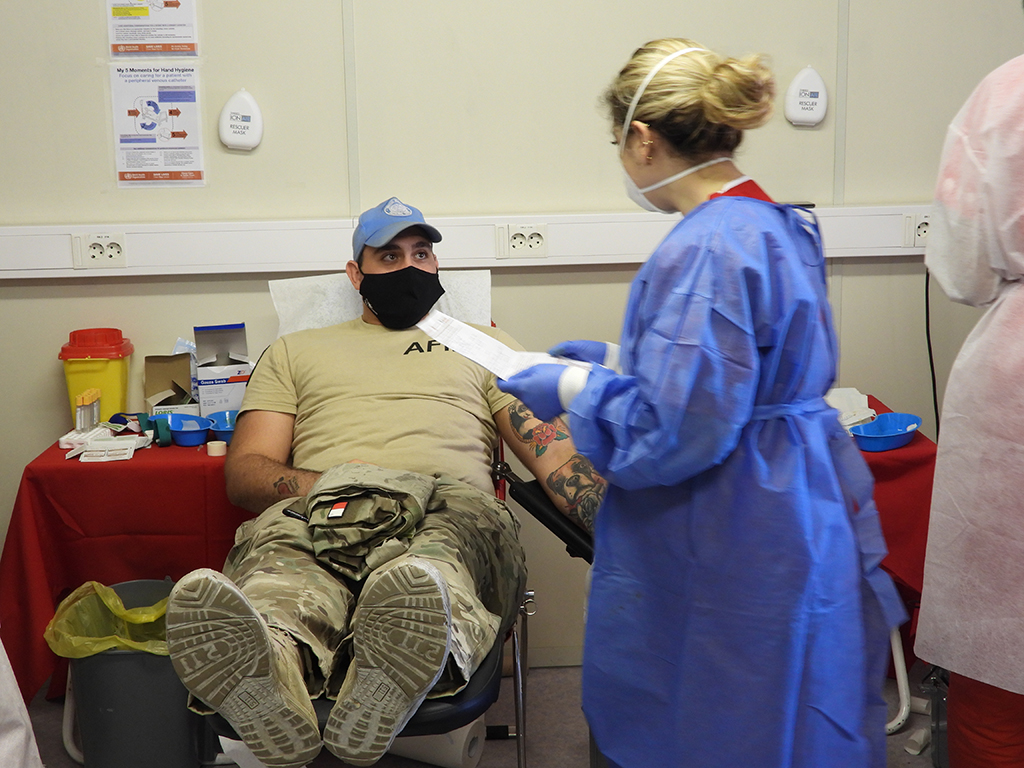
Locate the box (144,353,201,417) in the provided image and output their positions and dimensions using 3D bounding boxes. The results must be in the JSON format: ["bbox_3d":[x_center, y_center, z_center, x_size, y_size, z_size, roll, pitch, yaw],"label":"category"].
[{"bbox_3d":[-0.787,0.025,3.240,0.105,0.173,0.078,-5,11,-22],"label":"box"}]

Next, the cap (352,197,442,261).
[{"bbox_3d":[-0.239,-0.333,2.875,0.174,0.127,0.260,-5,-4,-22],"label":"cap"}]

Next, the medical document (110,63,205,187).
[{"bbox_3d":[-0.849,-0.621,3.341,0.209,0.296,0.004,-2,11,-5],"label":"medical document"}]

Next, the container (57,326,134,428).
[{"bbox_3d":[-0.985,-0.016,3.315,0.154,0.232,0.146,-2,11,-5],"label":"container"}]

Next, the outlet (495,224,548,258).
[{"bbox_3d":[0.025,-0.349,3.408,0.128,0.083,0.015,-2,11,-5],"label":"outlet"}]

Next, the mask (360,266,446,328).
[{"bbox_3d":[-0.222,-0.181,2.841,0.158,0.130,0.115,-5,1,-22],"label":"mask"}]

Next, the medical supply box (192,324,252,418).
[{"bbox_3d":[-0.681,-0.016,3.270,0.117,0.238,0.095,-5,11,-19],"label":"medical supply box"}]

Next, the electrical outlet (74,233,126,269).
[{"bbox_3d":[-0.985,-0.316,3.318,0.128,0.083,0.015,-2,11,-5],"label":"electrical outlet"}]

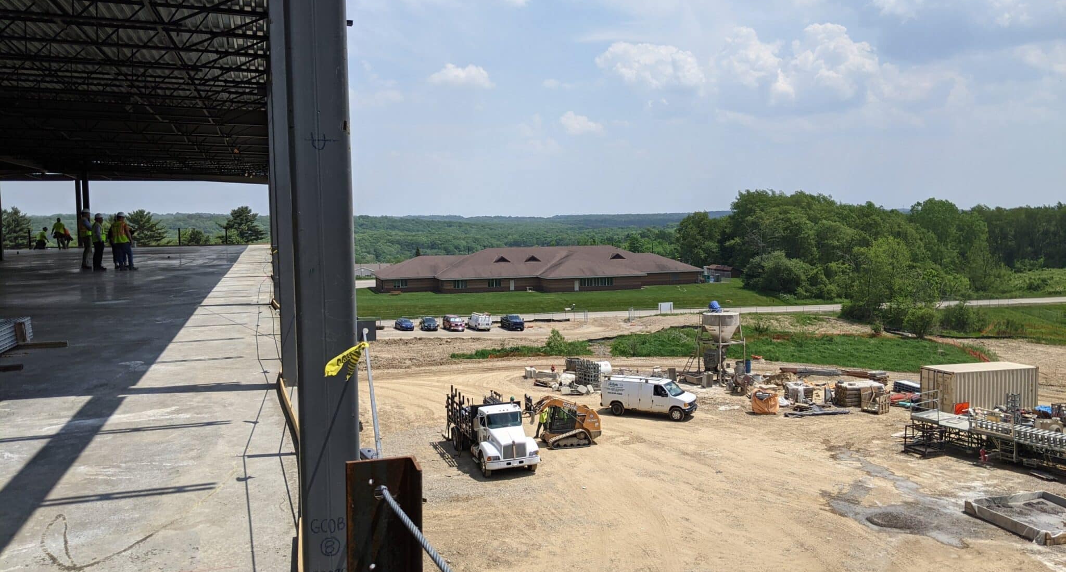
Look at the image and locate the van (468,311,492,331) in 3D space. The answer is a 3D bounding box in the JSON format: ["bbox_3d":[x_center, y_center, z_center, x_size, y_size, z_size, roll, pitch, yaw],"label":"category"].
[{"bbox_3d":[-7.370,4.767,114.909,2.000,2.200,5.600,-2,5,-18],"label":"van"}]

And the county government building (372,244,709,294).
[{"bbox_3d":[1.540,-4.518,195.375,75.500,8.800,38.000,-2,5,-18],"label":"county government building"}]

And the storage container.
[{"bbox_3d":[25.848,5.965,48.171,6.058,2.590,2.438,-2,5,-17],"label":"storage container"}]

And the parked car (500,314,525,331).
[{"bbox_3d":[-2.771,4.852,113.421,2.030,1.920,5.800,-2,5,-13],"label":"parked car"}]

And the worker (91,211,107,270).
[{"bbox_3d":[-13.818,-1.409,26.426,0.420,1.790,0.500,-3,5,-25],"label":"worker"}]

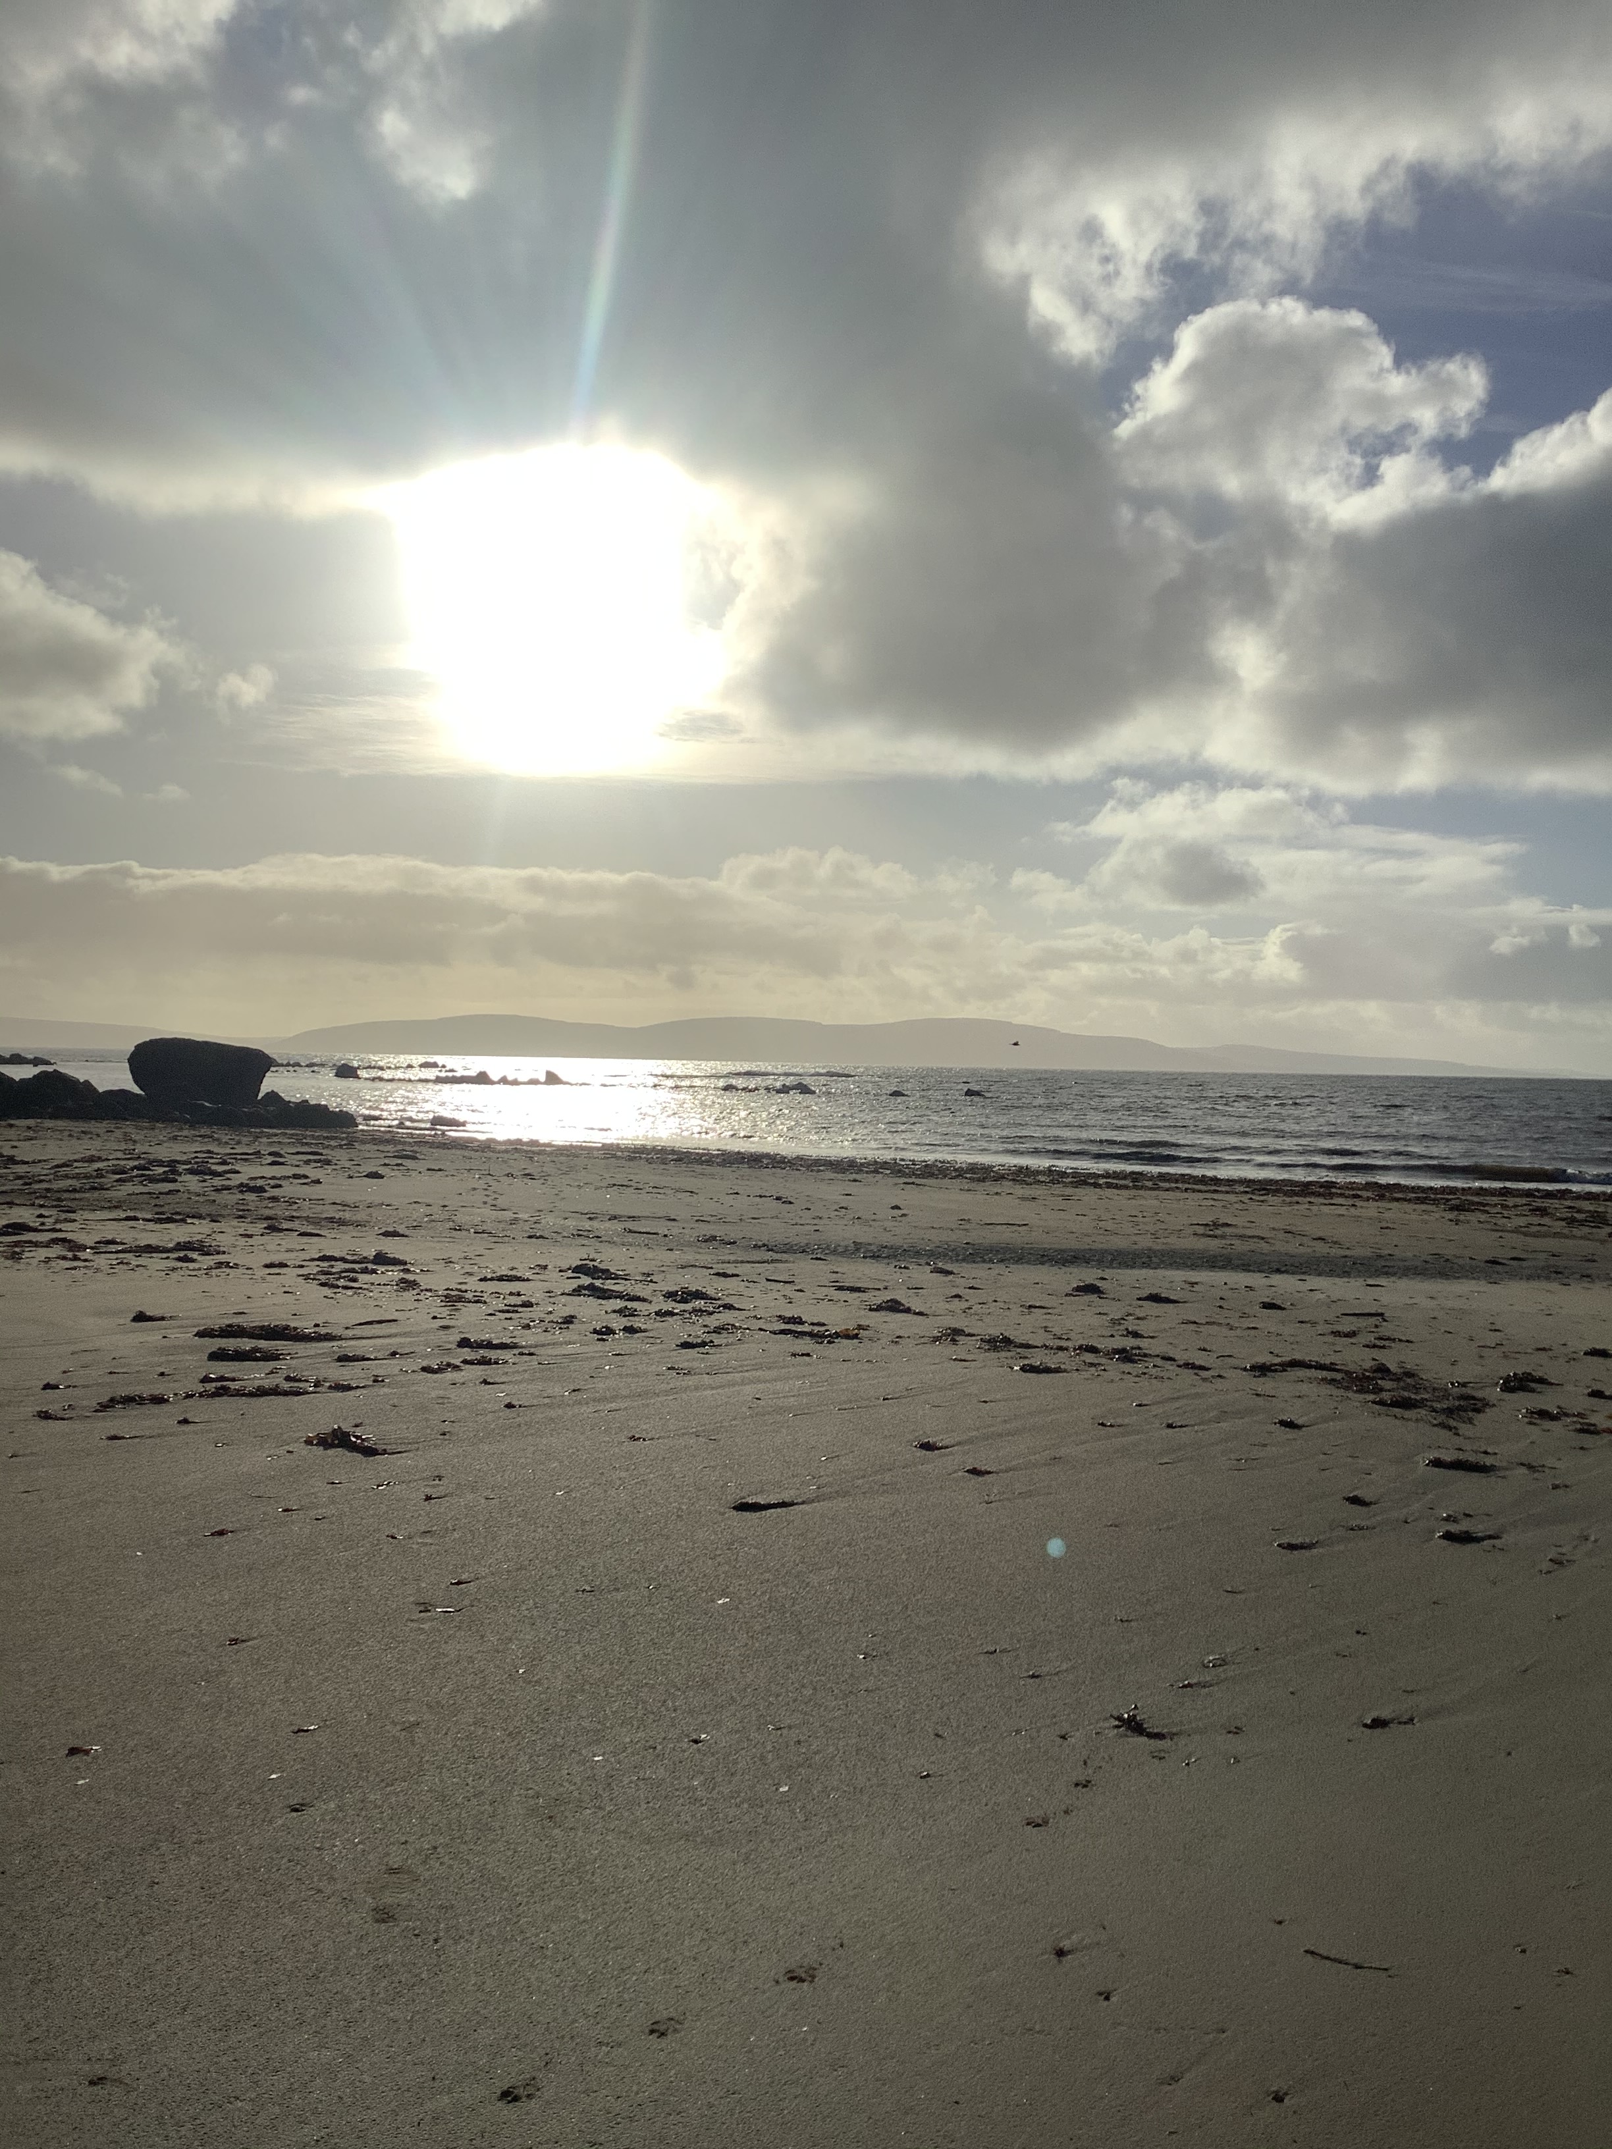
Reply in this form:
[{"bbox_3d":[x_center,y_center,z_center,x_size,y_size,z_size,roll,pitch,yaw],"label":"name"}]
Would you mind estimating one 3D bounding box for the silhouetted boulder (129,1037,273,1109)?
[{"bbox_3d":[-14.938,-0.021,47.500,3.400,1.850,2.500,1,0,-17],"label":"silhouetted boulder"}]

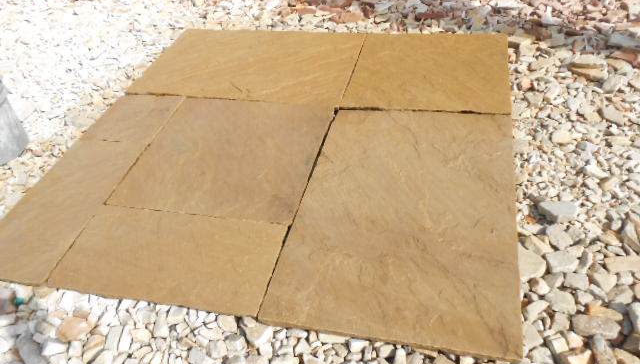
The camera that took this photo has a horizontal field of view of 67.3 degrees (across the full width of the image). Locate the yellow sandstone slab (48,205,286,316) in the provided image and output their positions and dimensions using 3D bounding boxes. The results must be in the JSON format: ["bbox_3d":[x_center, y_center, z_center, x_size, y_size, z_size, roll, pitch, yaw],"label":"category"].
[{"bbox_3d":[-0.407,0.207,1.335,0.597,0.021,0.295,5,45,12],"label":"yellow sandstone slab"}]

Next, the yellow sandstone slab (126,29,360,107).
[{"bbox_3d":[-0.293,-0.506,2.082,0.892,0.021,0.585,6,44,14],"label":"yellow sandstone slab"}]

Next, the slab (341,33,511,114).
[{"bbox_3d":[0.425,-0.436,1.890,0.597,0.021,0.579,5,44,15],"label":"slab"}]

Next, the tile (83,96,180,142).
[{"bbox_3d":[-0.705,-0.241,1.860,0.289,0.021,0.301,4,44,15],"label":"tile"}]

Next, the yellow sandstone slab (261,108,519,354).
[{"bbox_3d":[0.247,0.059,1.386,0.591,0.021,0.873,4,44,16],"label":"yellow sandstone slab"}]

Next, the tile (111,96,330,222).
[{"bbox_3d":[-0.310,-0.096,1.641,0.601,0.021,0.588,5,45,14],"label":"tile"}]

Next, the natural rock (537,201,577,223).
[{"bbox_3d":[0.643,0.080,1.304,0.090,0.034,0.056,5,44,15],"label":"natural rock"}]

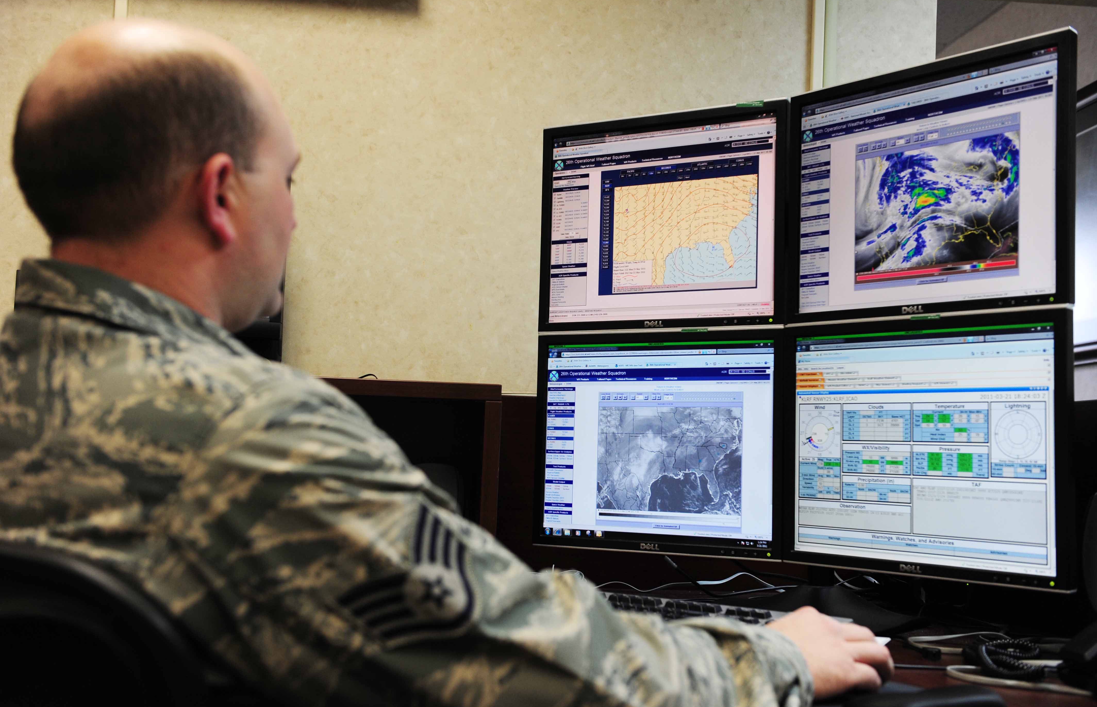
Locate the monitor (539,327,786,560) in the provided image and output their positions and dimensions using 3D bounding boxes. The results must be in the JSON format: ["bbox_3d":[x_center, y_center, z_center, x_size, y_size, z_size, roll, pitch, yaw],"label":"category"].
[{"bbox_3d":[0.173,0.135,1.859,0.411,0.333,0.060,0,-5,30],"label":"monitor"}]

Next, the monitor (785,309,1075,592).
[{"bbox_3d":[0.493,0.122,1.595,0.060,0.333,0.411,5,-5,-42],"label":"monitor"}]

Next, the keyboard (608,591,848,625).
[{"bbox_3d":[0.120,0.315,1.450,0.450,0.032,0.157,-1,-5,35],"label":"keyboard"}]

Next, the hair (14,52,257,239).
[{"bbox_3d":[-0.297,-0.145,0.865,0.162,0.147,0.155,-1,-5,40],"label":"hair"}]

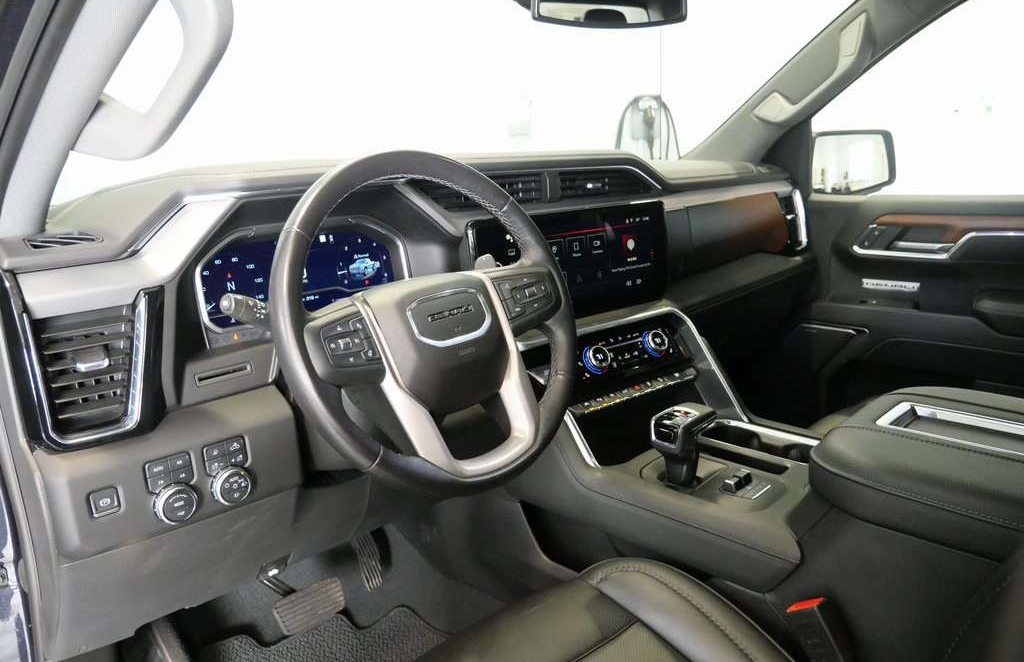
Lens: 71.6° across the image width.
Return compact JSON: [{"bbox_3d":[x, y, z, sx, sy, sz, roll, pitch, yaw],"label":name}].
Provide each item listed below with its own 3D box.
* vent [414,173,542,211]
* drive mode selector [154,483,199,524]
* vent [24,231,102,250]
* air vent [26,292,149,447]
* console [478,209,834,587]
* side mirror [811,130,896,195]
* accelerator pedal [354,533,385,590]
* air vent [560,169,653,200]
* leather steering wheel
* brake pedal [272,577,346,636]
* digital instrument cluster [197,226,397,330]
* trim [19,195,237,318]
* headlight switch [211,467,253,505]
[{"bbox_3d":[-0.050,-0.216,1.102,0.235,0.052,0.045,-14,17,-38],"label":"vent"},{"bbox_3d":[-0.368,0.188,0.780,0.044,0.044,0.024,-14,5,-38],"label":"drive mode selector"},{"bbox_3d":[-0.524,-0.108,0.831,0.080,0.018,0.055,-14,17,-38],"label":"vent"},{"bbox_3d":[-0.408,0.037,0.702,0.107,0.138,0.040,-13,16,-39],"label":"air vent"},{"bbox_3d":[0.262,0.032,1.011,0.420,0.400,0.510,-14,17,-38],"label":"console"},{"bbox_3d":[0.881,-0.441,1.901,0.255,0.180,0.110,-7,13,-18],"label":"side mirror"},{"bbox_3d":[-0.272,0.418,1.339,0.044,0.130,0.030,-14,-13,-38],"label":"accelerator pedal"},{"bbox_3d":[0.162,-0.266,1.271,0.240,0.050,0.040,-14,17,-38],"label":"air vent"},{"bbox_3d":[-0.087,-0.011,0.808,0.383,0.383,0.100,-13,-4,-39],"label":"leather steering wheel"},{"bbox_3d":[-0.341,0.463,1.192,0.112,0.055,0.030,-13,-20,-39],"label":"brake pedal"},{"bbox_3d":[-0.279,-0.084,0.990,0.300,0.125,0.030,-13,3,-39],"label":"digital instrument cluster"},{"bbox_3d":[-0.391,-0.086,0.756,0.240,0.100,0.120,-13,16,-39],"label":"trim"},{"bbox_3d":[-0.301,0.166,0.761,0.041,0.041,0.020,-13,8,-39],"label":"headlight switch"}]

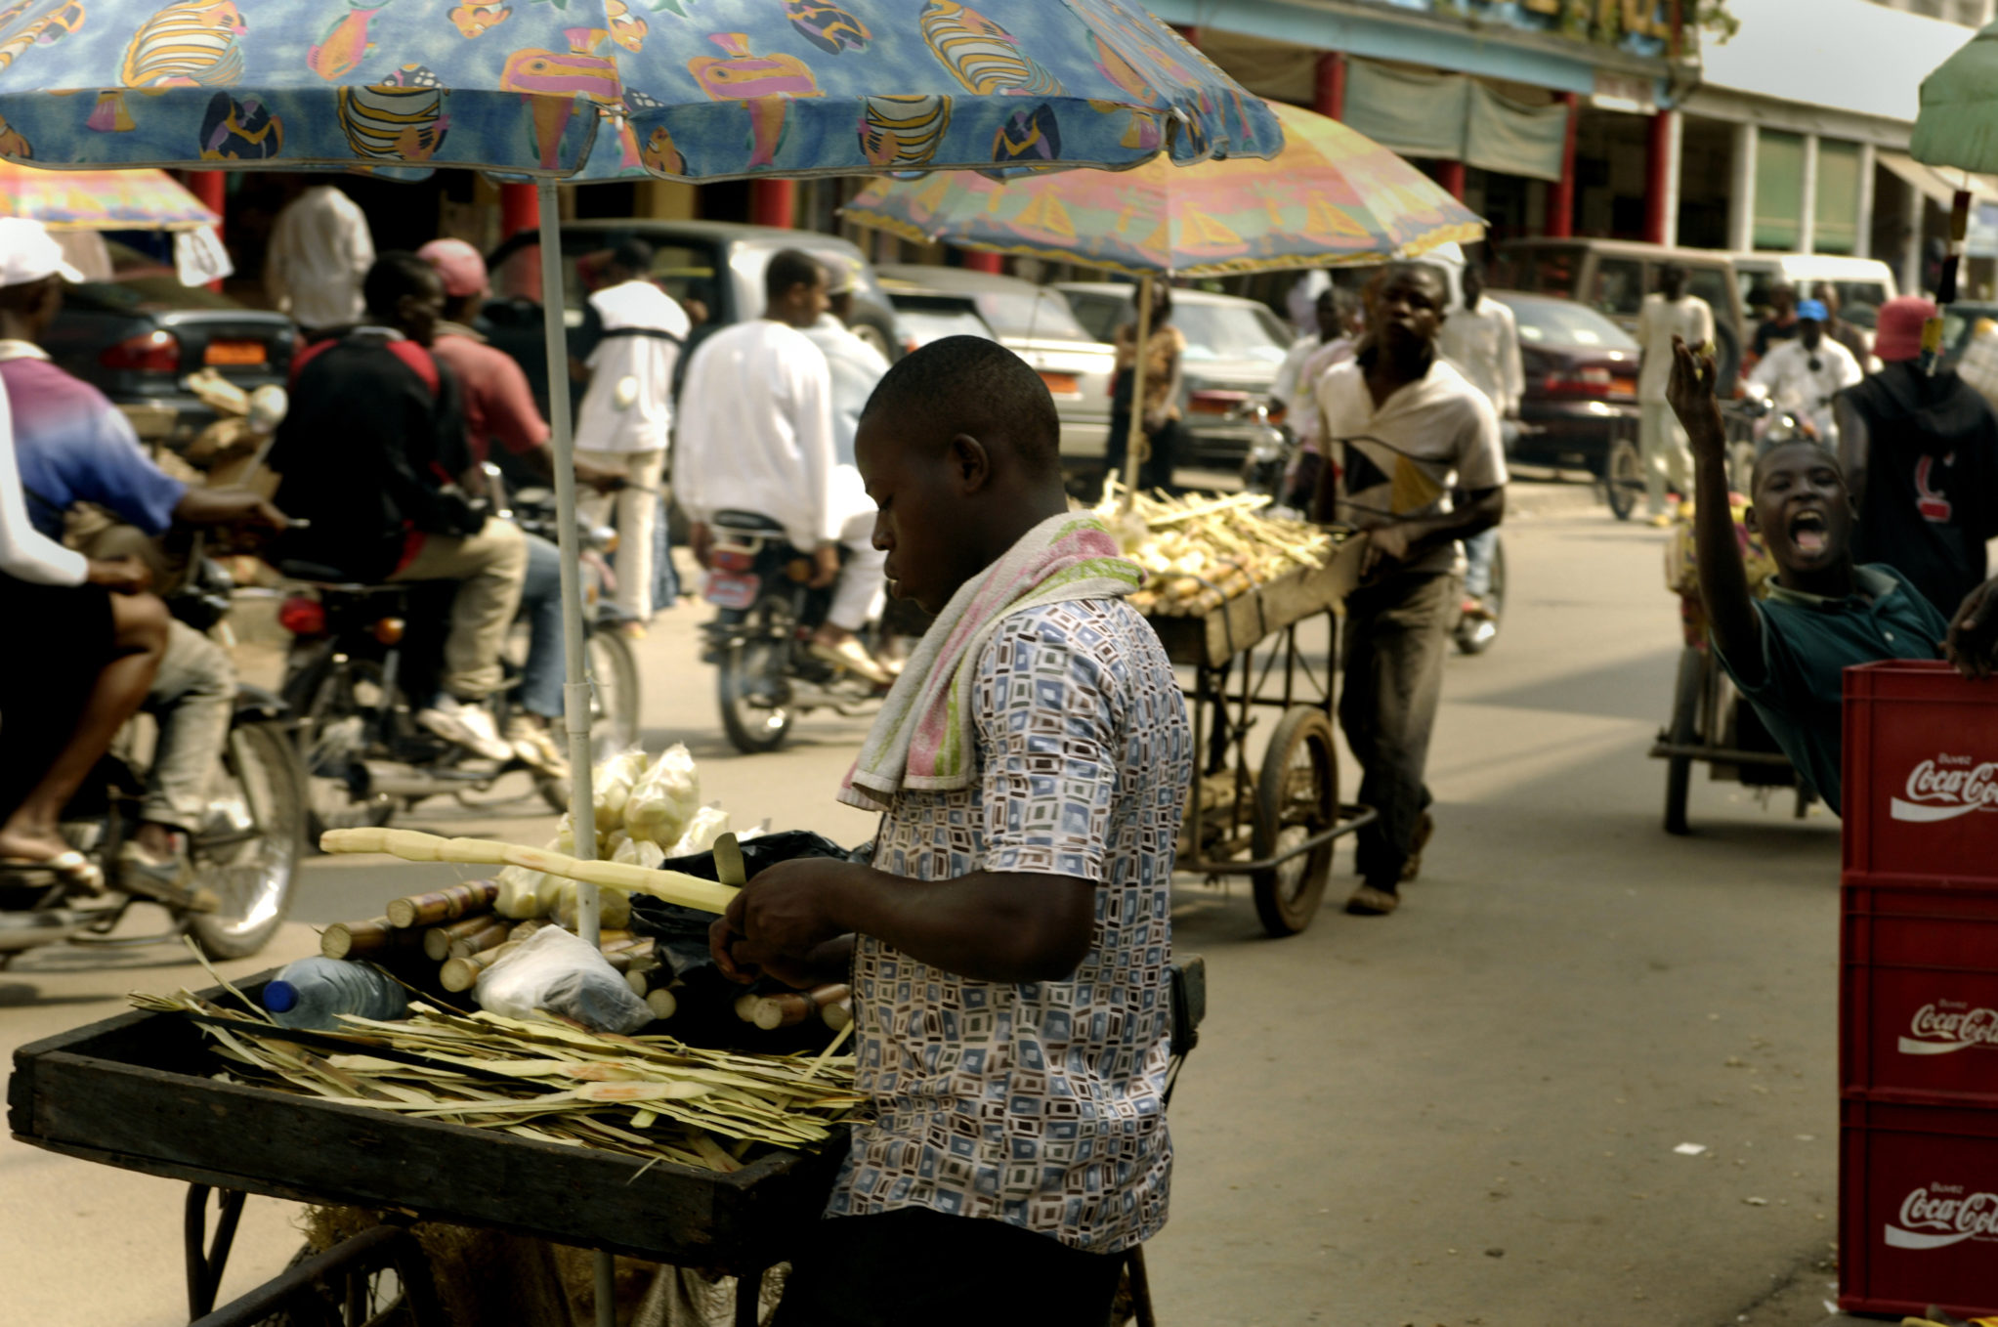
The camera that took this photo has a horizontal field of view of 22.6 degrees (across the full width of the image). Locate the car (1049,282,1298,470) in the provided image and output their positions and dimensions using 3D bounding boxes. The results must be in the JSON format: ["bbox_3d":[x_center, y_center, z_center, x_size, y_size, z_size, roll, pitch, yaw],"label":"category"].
[{"bbox_3d":[1.147,-2.194,38.000,1.720,1.450,4.400,-1,5,-22],"label":"car"}]

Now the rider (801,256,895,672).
[{"bbox_3d":[-0.420,-0.680,17.000,0.550,1.420,0.750,4,5,28],"label":"rider"}]

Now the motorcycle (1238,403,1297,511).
[{"bbox_3d":[1.425,-0.721,23.395,0.740,1.080,1.950,4,5,18],"label":"motorcycle"}]

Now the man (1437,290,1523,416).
[{"bbox_3d":[2.046,-0.961,21.400,0.520,1.400,0.650,3,5,25],"label":"man"}]

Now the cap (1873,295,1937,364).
[{"bbox_3d":[2.670,-0.982,14.700,0.190,0.190,0.230,1,5,5],"label":"cap"}]

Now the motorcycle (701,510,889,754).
[{"bbox_3d":[-0.400,-0.270,16.950,0.750,1.080,1.950,5,5,29],"label":"motorcycle"}]

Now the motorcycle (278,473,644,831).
[{"bbox_3d":[-1.532,-0.080,14.613,0.740,1.060,1.950,5,6,27],"label":"motorcycle"}]

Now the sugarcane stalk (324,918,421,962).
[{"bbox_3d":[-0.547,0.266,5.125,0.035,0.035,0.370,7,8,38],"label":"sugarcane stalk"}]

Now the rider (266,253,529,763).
[{"bbox_3d":[-1.700,-0.440,14.150,0.530,1.420,0.700,5,5,30],"label":"rider"}]

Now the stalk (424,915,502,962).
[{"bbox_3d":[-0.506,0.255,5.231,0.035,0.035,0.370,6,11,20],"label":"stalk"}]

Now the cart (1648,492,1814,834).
[{"bbox_3d":[2.500,-0.010,15.300,1.000,1.060,1.400,4,4,10],"label":"cart"}]

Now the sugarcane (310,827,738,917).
[{"bbox_3d":[-0.449,0.201,4.835,0.466,0.035,0.030,7,6,21],"label":"sugarcane"}]

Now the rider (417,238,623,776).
[{"bbox_3d":[-1.400,-0.442,14.050,0.600,1.480,0.750,4,5,30],"label":"rider"}]

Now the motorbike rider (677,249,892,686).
[{"bbox_3d":[-0.674,-0.664,17.008,0.560,1.520,0.800,4,5,20],"label":"motorbike rider"}]

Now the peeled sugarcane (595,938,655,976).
[{"bbox_3d":[-0.399,0.314,5.350,0.035,0.040,0.220,2,5,17],"label":"peeled sugarcane"}]

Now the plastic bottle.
[{"bbox_3d":[-0.672,0.335,5.005,0.082,0.082,0.260,1,-3,15],"label":"plastic bottle"}]

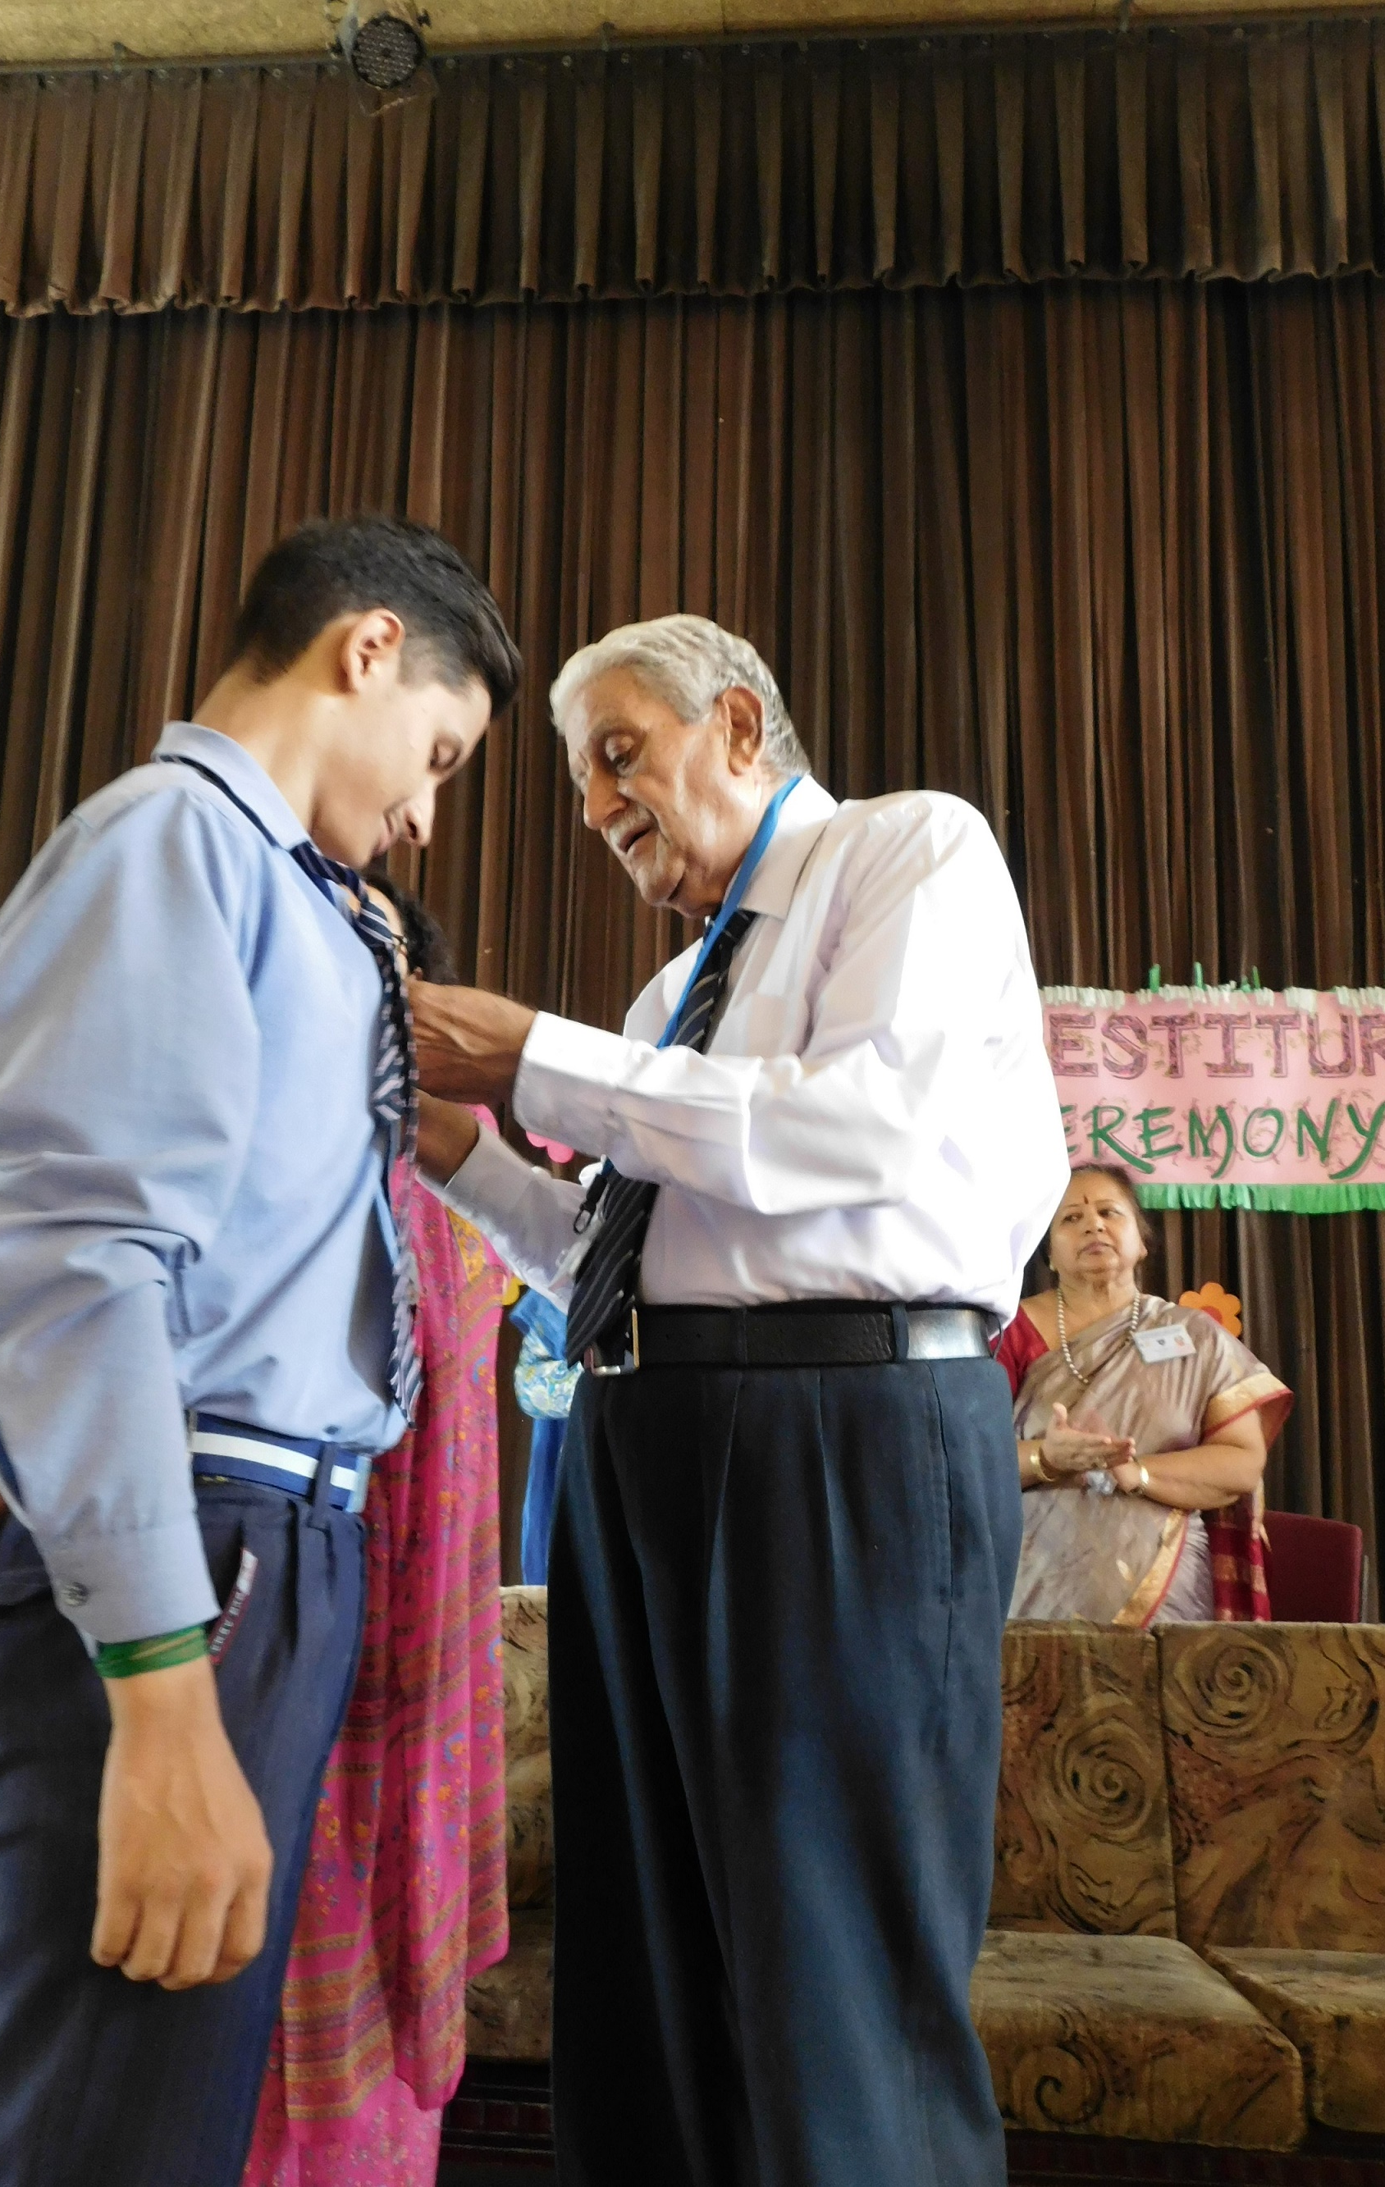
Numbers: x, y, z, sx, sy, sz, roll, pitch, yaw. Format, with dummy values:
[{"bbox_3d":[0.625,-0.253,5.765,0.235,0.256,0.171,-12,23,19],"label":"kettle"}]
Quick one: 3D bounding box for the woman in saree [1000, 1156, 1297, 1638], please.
[{"bbox_3d":[0.825,0.885,3.278,0.520,1.500,0.360,-4,-11,27],"label":"woman in saree"}]

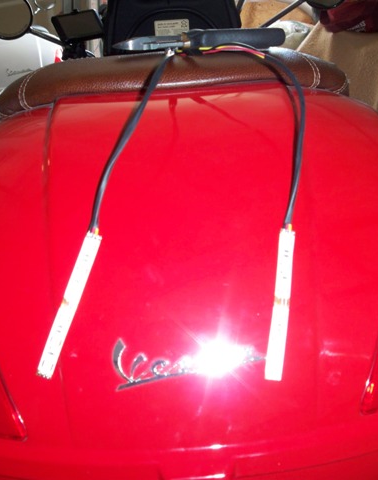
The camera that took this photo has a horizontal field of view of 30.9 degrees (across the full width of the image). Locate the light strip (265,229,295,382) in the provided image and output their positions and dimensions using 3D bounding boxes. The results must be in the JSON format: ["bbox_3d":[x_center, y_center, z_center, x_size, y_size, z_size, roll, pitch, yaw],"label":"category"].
[{"bbox_3d":[0.060,0.040,0.442,0.010,0.100,0.004,10,-17,-7],"label":"light strip"}]

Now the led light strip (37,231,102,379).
[{"bbox_3d":[-0.078,0.041,0.448,0.010,0.100,0.004,15,-17,9],"label":"led light strip"}]

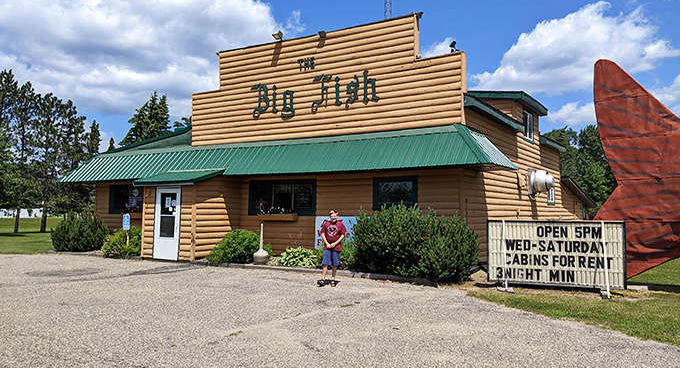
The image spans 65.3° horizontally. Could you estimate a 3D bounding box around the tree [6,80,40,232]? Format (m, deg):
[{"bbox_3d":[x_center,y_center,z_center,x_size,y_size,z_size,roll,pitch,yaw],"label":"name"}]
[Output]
[{"bbox_3d":[-22.977,-1.969,38.682,2.700,11.000,2.700,-2,-4,30],"label":"tree"}]

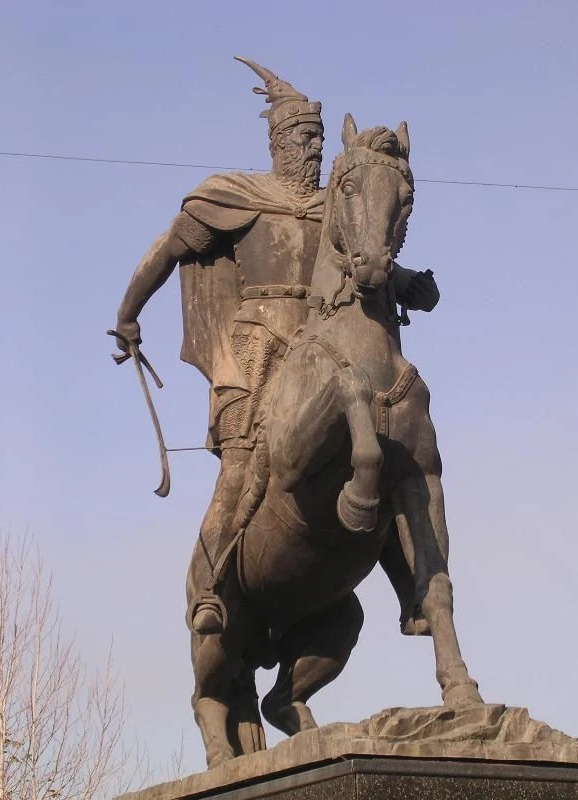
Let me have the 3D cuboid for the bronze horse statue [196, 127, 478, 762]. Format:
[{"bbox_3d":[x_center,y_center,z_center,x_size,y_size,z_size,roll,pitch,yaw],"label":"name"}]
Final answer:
[{"bbox_3d":[0.185,0.269,16.102,1.050,3.694,2.800,6,-17,-25],"label":"bronze horse statue"}]

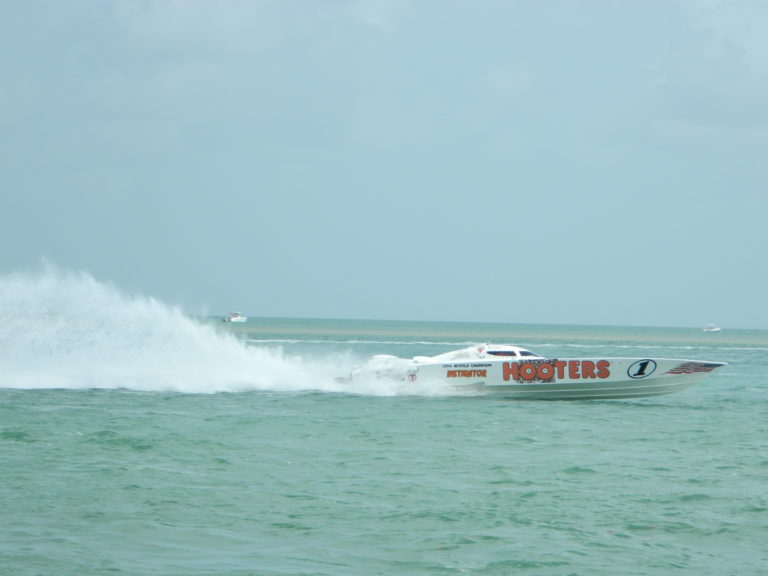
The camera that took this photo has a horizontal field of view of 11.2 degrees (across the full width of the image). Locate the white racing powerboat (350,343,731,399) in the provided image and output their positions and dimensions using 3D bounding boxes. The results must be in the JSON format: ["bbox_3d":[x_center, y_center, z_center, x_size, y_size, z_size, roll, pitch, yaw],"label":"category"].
[{"bbox_3d":[5.170,2.810,130.500,12.500,1.970,2.600,-1,0,0],"label":"white racing powerboat"}]

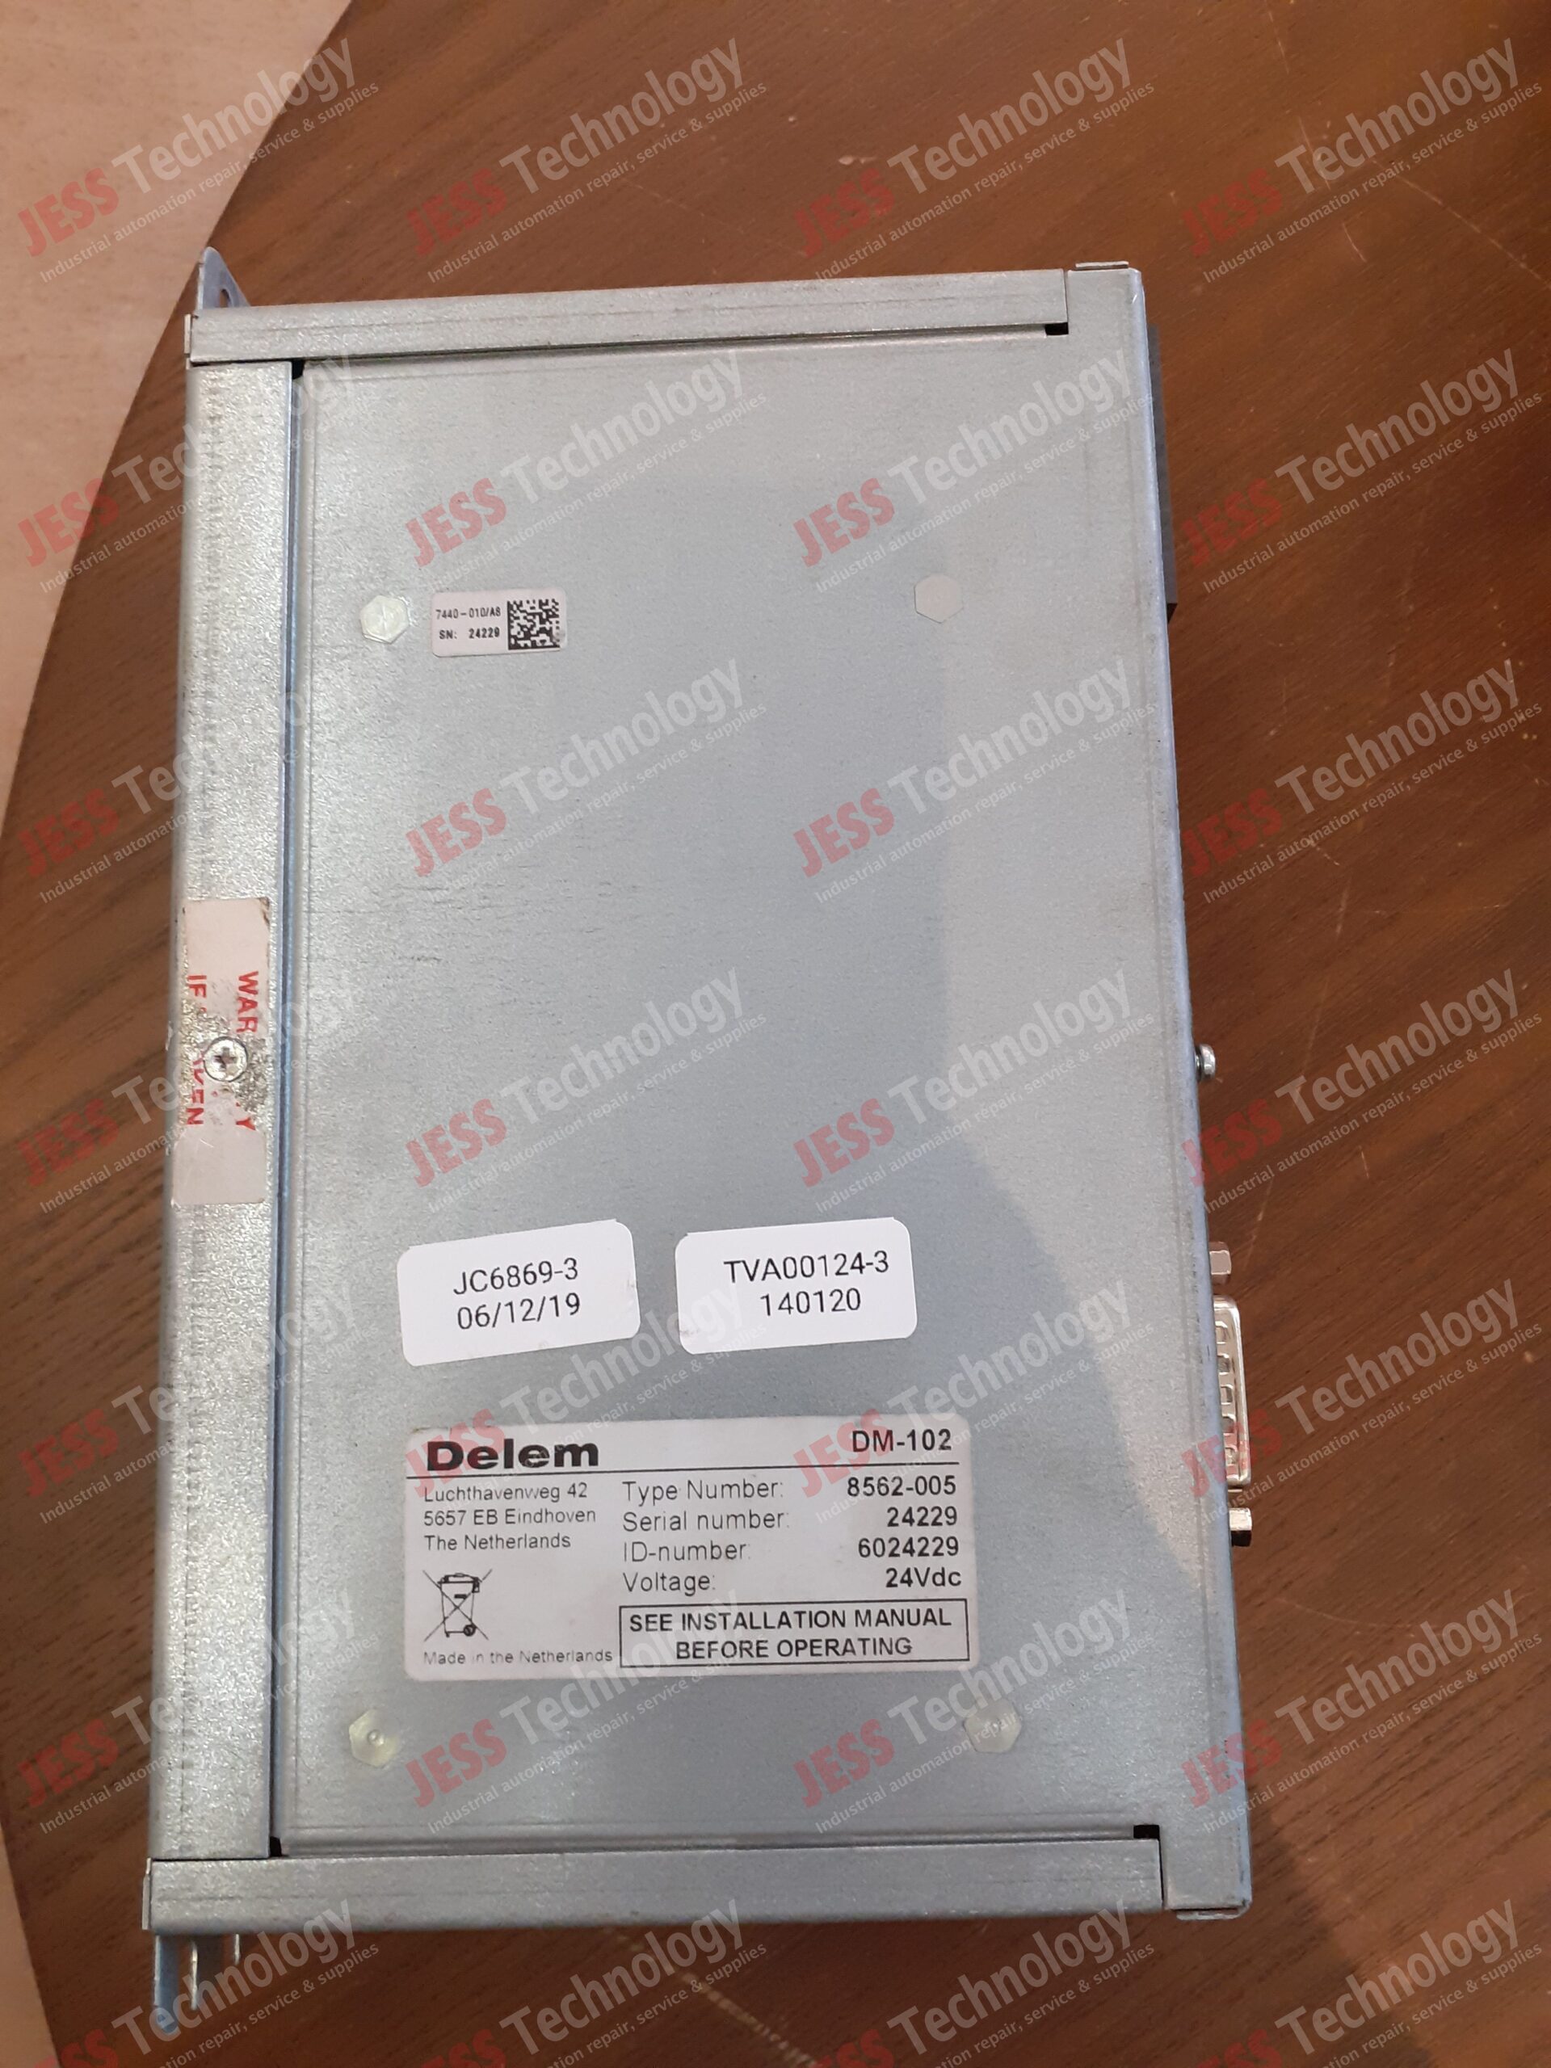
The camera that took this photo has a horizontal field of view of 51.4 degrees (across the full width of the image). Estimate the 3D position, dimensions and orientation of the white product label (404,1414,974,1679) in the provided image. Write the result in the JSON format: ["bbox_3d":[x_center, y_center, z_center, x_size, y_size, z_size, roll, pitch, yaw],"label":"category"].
[{"bbox_3d":[-0.011,0.063,0.197,0.070,0.001,0.030,-2,82,2],"label":"white product label"}]

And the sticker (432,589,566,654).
[{"bbox_3d":[-0.037,-0.055,0.215,0.018,0.001,0.009,-2,82,1],"label":"sticker"}]

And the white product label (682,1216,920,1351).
[{"bbox_3d":[0.003,0.031,0.201,0.029,0.001,0.015,-6,82,1],"label":"white product label"}]

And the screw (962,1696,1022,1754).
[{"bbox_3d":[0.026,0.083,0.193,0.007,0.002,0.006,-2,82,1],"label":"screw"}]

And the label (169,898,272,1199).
[{"bbox_3d":[-0.071,0.002,0.208,0.012,0.001,0.040,-2,82,1],"label":"label"}]

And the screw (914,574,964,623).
[{"bbox_3d":[0.022,-0.058,0.217,0.006,0.003,0.007,-2,81,2],"label":"screw"}]

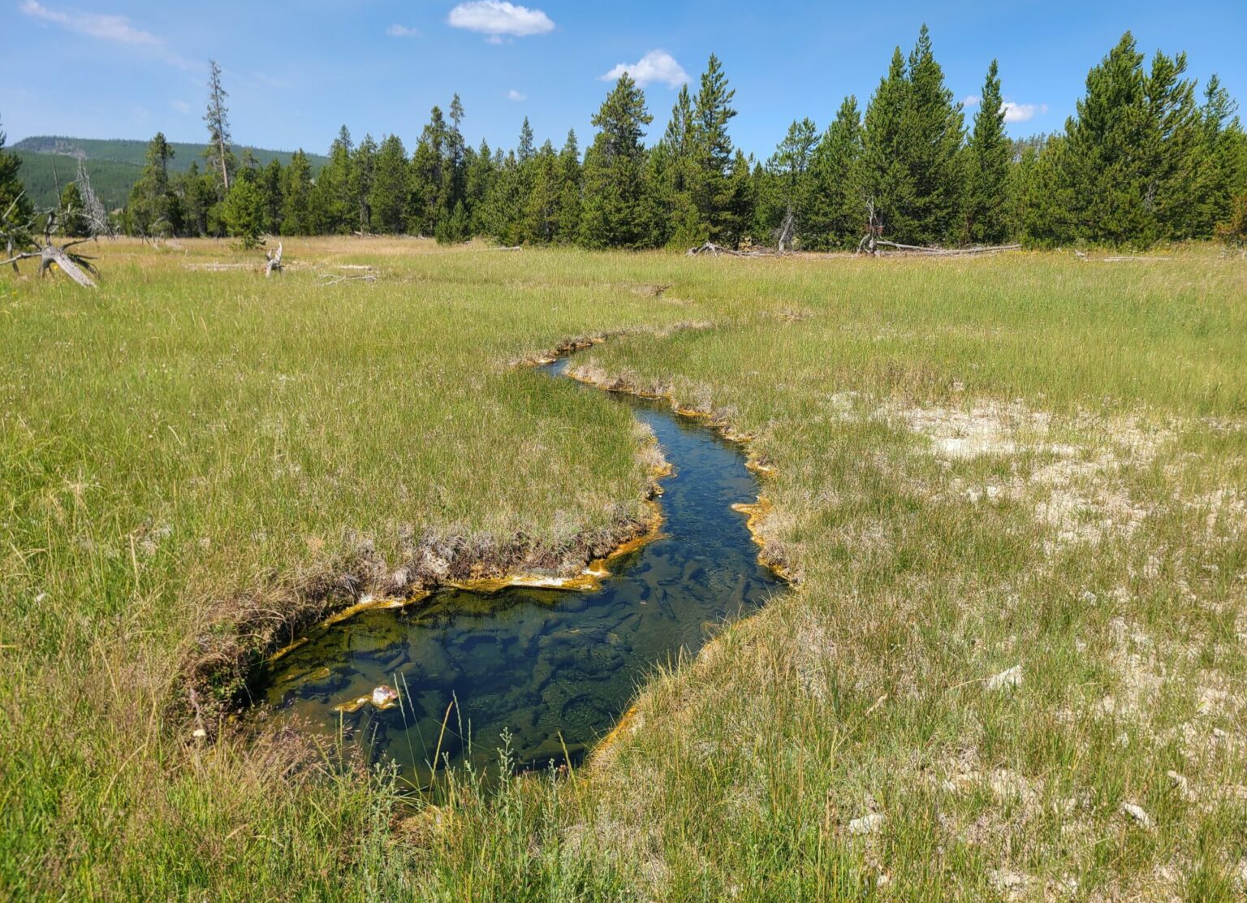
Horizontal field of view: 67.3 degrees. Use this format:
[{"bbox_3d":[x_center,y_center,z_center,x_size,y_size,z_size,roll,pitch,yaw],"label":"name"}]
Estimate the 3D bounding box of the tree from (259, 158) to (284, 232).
[{"bbox_3d":[-24.070,-17.420,64.020,1.780,4.950,1.780,0,14,0],"label":"tree"}]

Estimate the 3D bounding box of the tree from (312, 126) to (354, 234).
[{"bbox_3d":[-19.760,-18.450,63.760,2.940,7.070,2.940,0,14,0],"label":"tree"}]

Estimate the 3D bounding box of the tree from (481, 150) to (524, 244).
[{"bbox_3d":[-6.220,-13.010,48.030,2.260,4.680,2.260,0,14,0],"label":"tree"}]

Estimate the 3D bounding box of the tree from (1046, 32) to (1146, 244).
[{"bbox_3d":[22.050,-14.490,43.790,4.970,9.400,4.970,0,14,0],"label":"tree"}]

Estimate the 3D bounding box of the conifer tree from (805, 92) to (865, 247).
[{"bbox_3d":[9.680,-12.780,43.120,2.820,6.800,2.820,0,14,0],"label":"conifer tree"}]

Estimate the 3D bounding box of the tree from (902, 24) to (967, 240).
[{"bbox_3d":[14.750,-15.210,45.270,3.310,9.970,3.310,0,14,0],"label":"tree"}]

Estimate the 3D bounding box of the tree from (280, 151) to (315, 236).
[{"bbox_3d":[-22.250,-17.670,63.960,2.330,5.580,2.330,0,14,0],"label":"tree"}]

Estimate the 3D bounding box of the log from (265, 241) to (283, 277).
[{"bbox_3d":[-8.881,-4.897,23.785,0.470,0.849,0.600,-5,15,-20],"label":"log"}]

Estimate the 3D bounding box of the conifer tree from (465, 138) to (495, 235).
[{"bbox_3d":[-11.046,-20.213,71.997,2.468,7.068,2.468,-2,14,-8],"label":"conifer tree"}]

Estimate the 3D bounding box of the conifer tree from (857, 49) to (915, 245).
[{"bbox_3d":[12.600,-14.560,44.880,3.030,8.980,3.030,0,14,0],"label":"conifer tree"}]

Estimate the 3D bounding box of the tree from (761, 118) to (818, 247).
[{"bbox_3d":[7.850,-12.660,44.260,2.840,5.890,2.840,0,14,0],"label":"tree"}]

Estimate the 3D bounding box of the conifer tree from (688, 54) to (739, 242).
[{"bbox_3d":[4.149,-13.706,43.119,2.402,8.517,2.402,1,14,5],"label":"conifer tree"}]

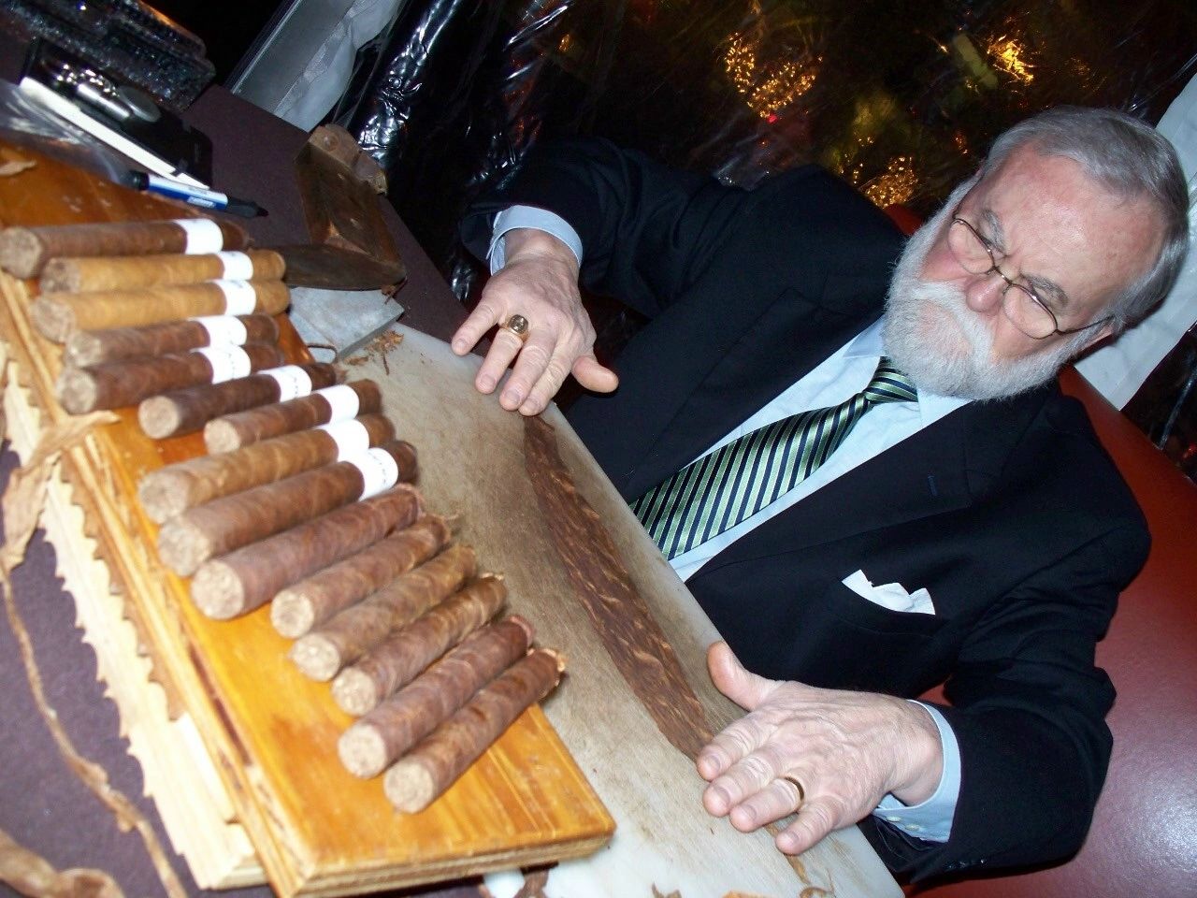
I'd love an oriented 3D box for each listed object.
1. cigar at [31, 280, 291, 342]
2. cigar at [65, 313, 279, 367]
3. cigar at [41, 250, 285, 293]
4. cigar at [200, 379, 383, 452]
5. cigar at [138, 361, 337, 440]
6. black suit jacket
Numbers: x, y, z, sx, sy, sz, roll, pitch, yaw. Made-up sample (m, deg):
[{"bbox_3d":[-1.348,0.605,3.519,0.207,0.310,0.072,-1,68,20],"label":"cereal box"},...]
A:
[{"bbox_3d":[-0.219,-0.075,0.655,0.021,0.021,0.191,43,18,6],"label":"cigar"},{"bbox_3d":[-0.210,-0.056,0.636,0.017,0.017,0.150,43,18,7],"label":"cigar"},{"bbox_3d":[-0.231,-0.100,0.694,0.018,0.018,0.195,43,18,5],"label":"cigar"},{"bbox_3d":[-0.154,-0.018,0.658,0.017,0.017,0.151,43,18,6],"label":"cigar"},{"bbox_3d":[-0.175,-0.027,0.633,0.020,0.020,0.151,43,18,5],"label":"cigar"},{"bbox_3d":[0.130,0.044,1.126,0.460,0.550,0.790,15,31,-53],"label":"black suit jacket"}]

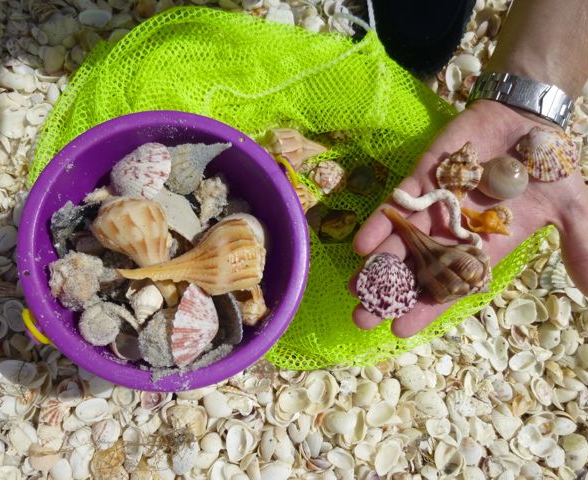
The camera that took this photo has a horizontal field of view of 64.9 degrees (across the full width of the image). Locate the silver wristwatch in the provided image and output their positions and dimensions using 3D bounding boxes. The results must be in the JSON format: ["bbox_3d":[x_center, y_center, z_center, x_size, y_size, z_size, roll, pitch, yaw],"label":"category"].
[{"bbox_3d":[0.181,-0.114,0.368,0.072,0.055,0.038,15,95,0],"label":"silver wristwatch"}]

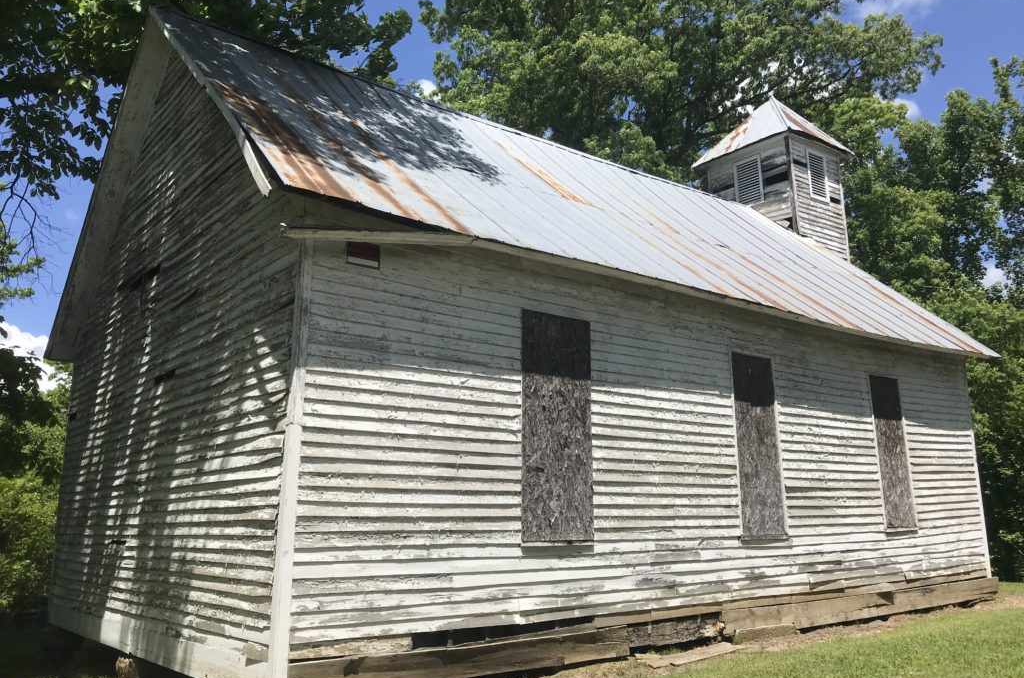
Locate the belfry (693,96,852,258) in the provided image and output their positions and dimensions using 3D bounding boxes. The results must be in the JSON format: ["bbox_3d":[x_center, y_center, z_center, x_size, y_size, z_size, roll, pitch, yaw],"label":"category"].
[{"bbox_3d":[6.002,-3.652,18.879,2.550,4.050,2.550,9,-15,-38],"label":"belfry"}]

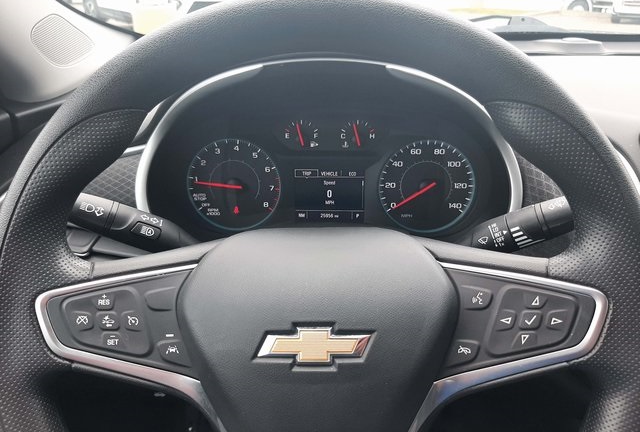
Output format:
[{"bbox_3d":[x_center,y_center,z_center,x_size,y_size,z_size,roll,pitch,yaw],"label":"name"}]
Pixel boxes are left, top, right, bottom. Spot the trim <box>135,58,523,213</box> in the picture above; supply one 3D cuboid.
[{"bbox_3d":[0.008,-0.072,0.450,0.348,0.147,0.055,0,10,0],"label":"trim"}]

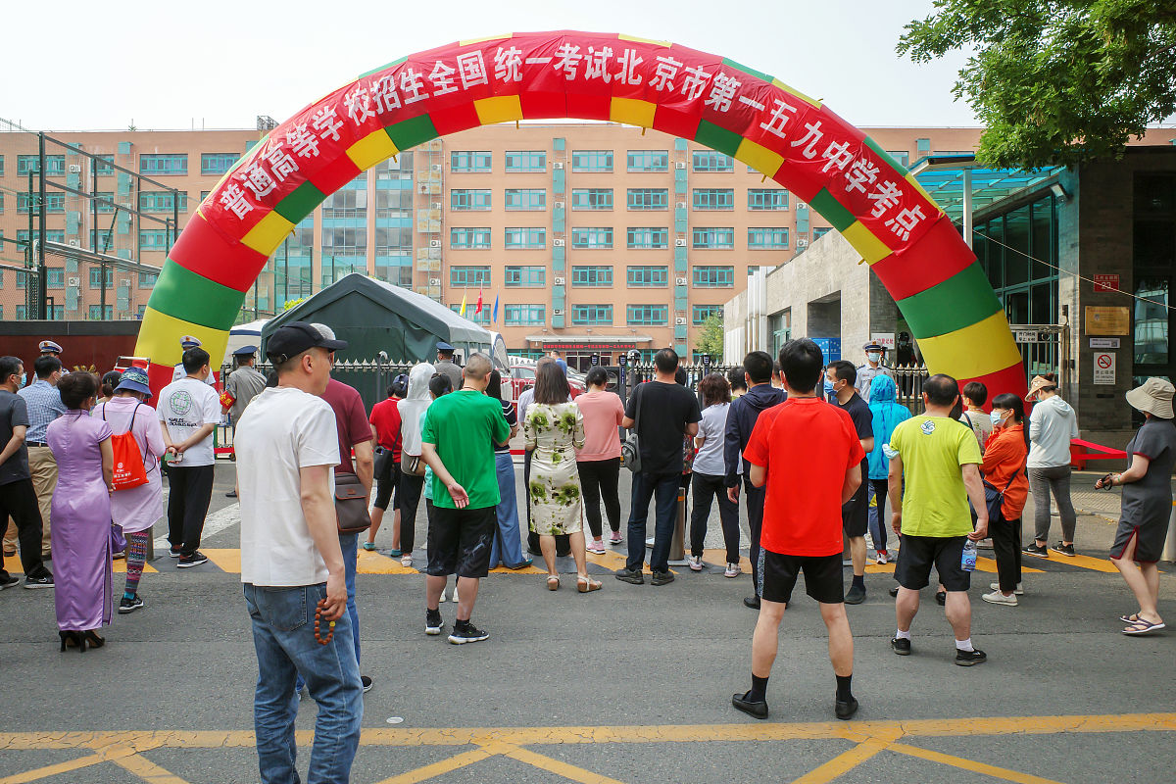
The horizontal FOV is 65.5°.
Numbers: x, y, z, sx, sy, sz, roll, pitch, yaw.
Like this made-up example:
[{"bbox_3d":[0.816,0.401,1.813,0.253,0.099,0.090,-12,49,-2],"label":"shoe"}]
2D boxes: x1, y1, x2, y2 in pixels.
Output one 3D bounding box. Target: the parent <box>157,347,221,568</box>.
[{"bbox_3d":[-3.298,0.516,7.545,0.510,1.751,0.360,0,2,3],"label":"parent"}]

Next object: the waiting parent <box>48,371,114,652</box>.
[{"bbox_3d":[-2.936,0.674,5.260,0.410,1.580,0.320,0,2,5],"label":"waiting parent"}]

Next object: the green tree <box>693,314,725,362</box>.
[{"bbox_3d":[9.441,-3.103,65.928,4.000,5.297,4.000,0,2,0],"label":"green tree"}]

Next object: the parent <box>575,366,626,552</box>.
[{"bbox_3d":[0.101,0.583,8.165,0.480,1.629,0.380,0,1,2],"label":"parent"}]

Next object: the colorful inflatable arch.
[{"bbox_3d":[-0.140,-1.940,13.700,13.600,6.500,1.350,0,1,2],"label":"colorful inflatable arch"}]

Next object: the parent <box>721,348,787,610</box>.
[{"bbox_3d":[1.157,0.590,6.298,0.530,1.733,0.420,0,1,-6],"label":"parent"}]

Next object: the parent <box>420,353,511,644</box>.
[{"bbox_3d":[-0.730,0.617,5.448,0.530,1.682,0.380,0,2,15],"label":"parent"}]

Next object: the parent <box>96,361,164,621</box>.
[{"bbox_3d":[-3.082,0.646,6.154,0.500,1.629,0.420,0,1,14],"label":"parent"}]

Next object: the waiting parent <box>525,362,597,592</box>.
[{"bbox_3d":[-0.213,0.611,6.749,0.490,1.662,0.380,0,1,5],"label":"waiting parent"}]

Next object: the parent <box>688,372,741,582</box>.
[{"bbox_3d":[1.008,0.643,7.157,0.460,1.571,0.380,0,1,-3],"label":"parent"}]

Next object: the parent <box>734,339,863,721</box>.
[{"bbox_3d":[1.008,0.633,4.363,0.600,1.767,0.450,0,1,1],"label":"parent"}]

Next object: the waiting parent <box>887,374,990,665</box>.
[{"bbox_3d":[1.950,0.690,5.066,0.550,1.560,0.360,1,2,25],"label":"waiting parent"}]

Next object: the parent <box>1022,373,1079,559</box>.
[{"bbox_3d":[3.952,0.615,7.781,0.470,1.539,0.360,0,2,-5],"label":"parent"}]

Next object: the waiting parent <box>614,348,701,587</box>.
[{"bbox_3d":[0.523,0.549,6.924,0.600,1.774,0.430,0,1,-5],"label":"waiting parent"}]

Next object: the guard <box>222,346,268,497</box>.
[{"bbox_3d":[-4.206,0.360,11.204,0.550,1.833,0.360,0,2,-13],"label":"guard"}]

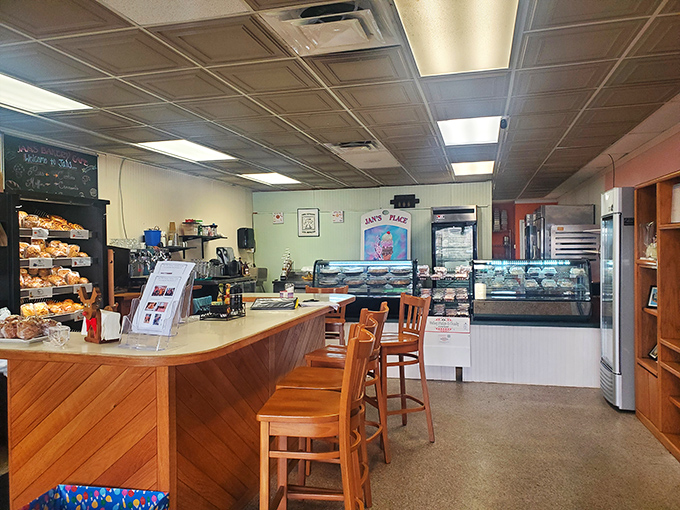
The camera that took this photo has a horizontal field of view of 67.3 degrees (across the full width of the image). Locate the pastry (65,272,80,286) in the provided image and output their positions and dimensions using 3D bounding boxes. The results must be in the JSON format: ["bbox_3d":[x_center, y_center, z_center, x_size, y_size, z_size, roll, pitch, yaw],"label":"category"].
[{"bbox_3d":[-2.387,0.219,4.556,0.100,0.110,0.105,-1,1,15],"label":"pastry"}]

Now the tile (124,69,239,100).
[{"bbox_3d":[-1.046,-1.151,3.467,0.605,0.030,0.605,0,1,15],"label":"tile"}]

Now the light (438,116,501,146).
[{"bbox_3d":[1.272,-1.214,5.058,0.590,0.070,1.200,0,1,15],"label":"light"}]

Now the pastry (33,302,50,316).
[{"bbox_3d":[-2.443,0.446,4.180,0.100,0.110,0.120,-1,1,15],"label":"pastry"}]

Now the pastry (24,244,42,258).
[{"bbox_3d":[-2.495,-0.029,4.158,0.100,0.110,0.110,-1,1,15],"label":"pastry"}]

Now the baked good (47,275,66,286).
[{"bbox_3d":[-2.440,0.220,4.395,0.110,0.100,0.130,-1,1,15],"label":"baked good"}]

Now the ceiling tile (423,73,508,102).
[{"bbox_3d":[0.880,-1.177,3.585,0.605,0.030,0.605,0,1,15],"label":"ceiling tile"}]

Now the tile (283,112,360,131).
[{"bbox_3d":[-0.142,-1.179,4.488,0.605,0.030,0.605,0,1,15],"label":"tile"}]

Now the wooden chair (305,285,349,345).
[{"bbox_3d":[-0.176,0.866,5.105,0.440,1.100,0.510,-1,1,9],"label":"wooden chair"}]

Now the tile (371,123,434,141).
[{"bbox_3d":[0.604,-1.196,4.921,0.605,0.030,0.605,0,1,15],"label":"tile"}]

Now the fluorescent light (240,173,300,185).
[{"bbox_3d":[-1.048,-1.247,8.181,0.600,0.050,1.200,-1,1,15],"label":"fluorescent light"}]

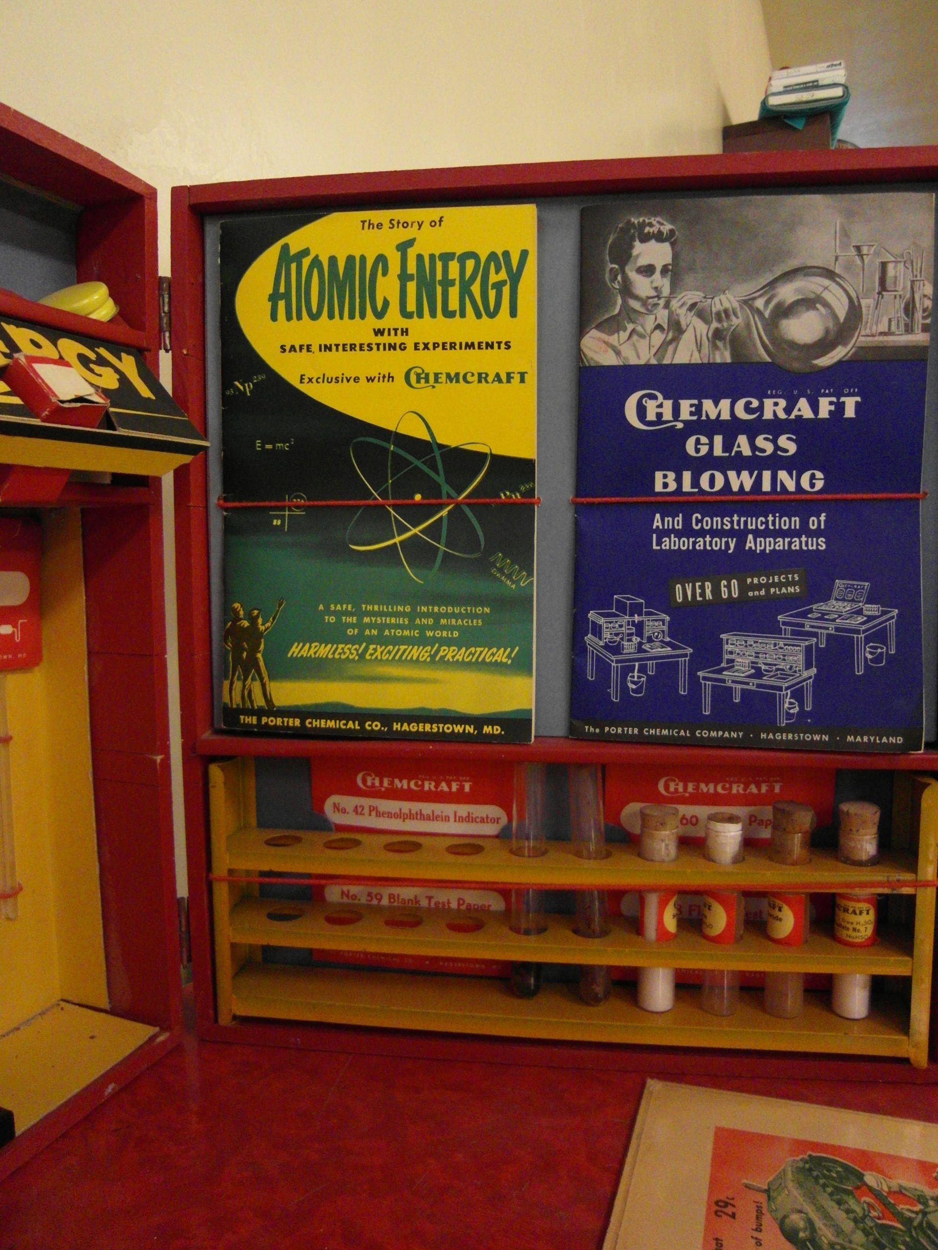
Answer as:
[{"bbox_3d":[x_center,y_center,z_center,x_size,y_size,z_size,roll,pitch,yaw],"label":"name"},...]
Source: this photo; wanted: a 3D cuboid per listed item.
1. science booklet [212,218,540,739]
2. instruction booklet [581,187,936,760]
[{"bbox_3d":[-0.039,-0.060,0.361,0.133,0.214,0.005,1,4,8],"label":"science booklet"},{"bbox_3d":[0.110,-0.060,0.345,0.135,0.214,0.005,1,2,8],"label":"instruction booklet"}]

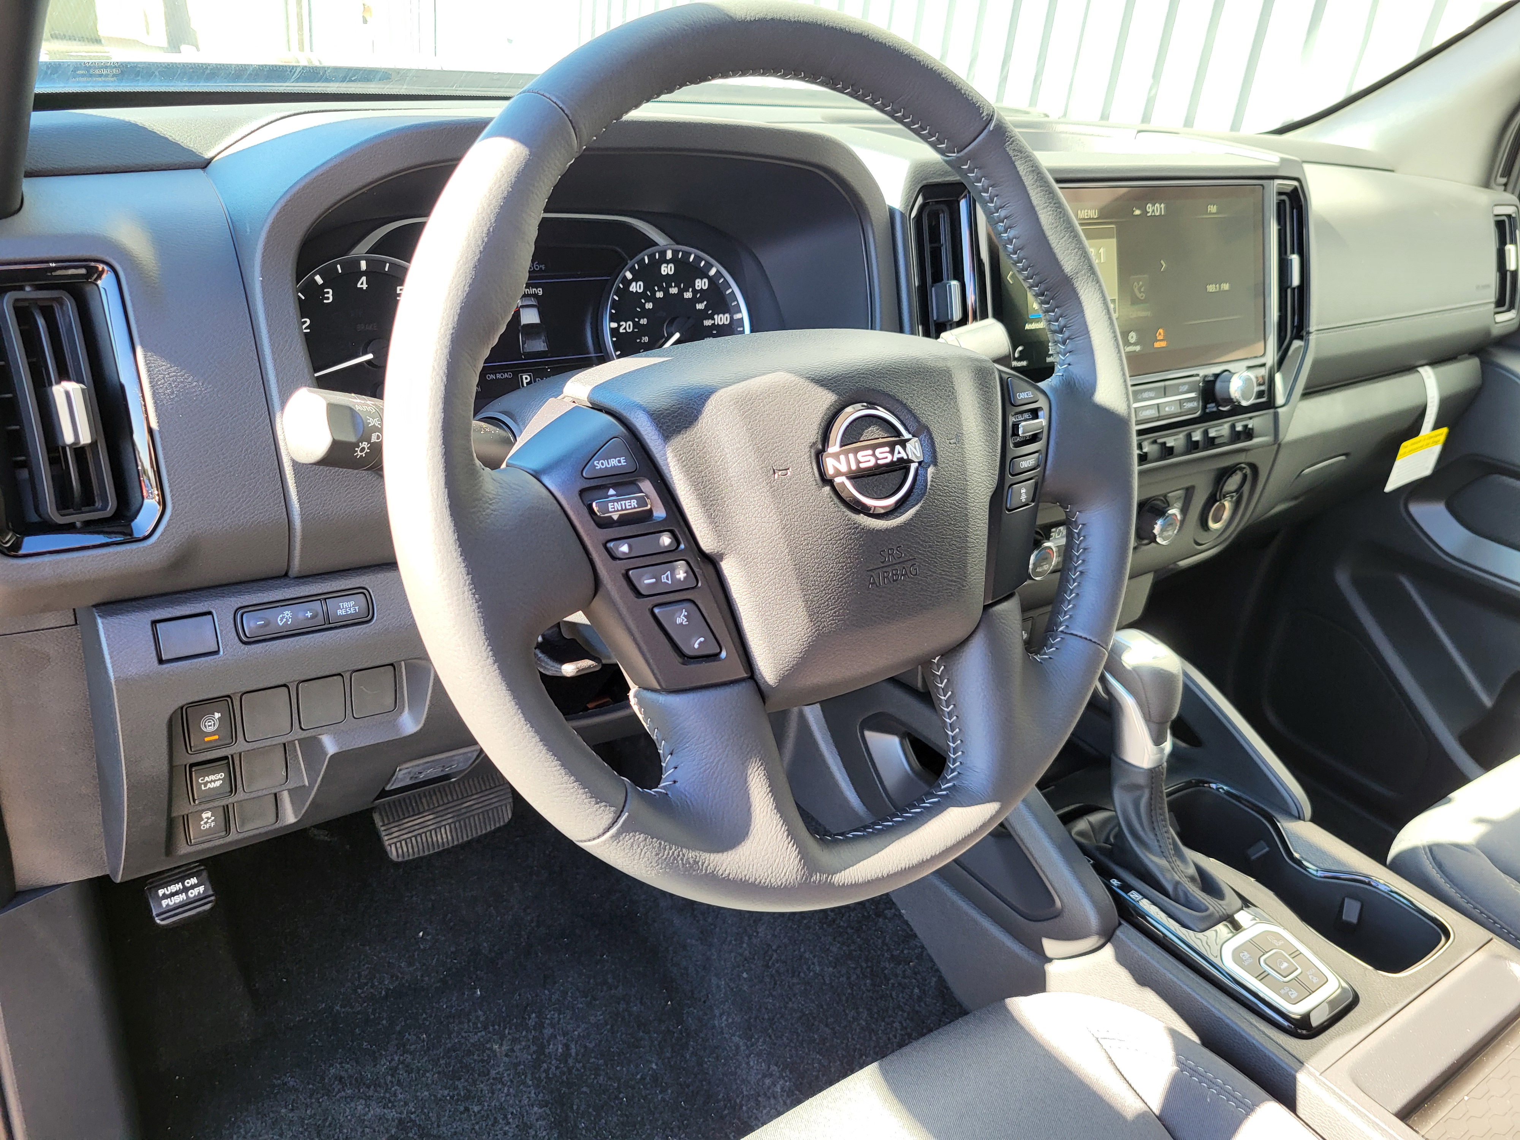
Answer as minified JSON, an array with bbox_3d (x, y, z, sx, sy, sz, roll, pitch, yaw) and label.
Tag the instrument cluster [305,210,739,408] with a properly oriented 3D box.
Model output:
[{"bbox_3d":[-0.149,-0.155,0.730,0.320,0.136,0.050,-13,13,-32],"label":"instrument cluster"}]

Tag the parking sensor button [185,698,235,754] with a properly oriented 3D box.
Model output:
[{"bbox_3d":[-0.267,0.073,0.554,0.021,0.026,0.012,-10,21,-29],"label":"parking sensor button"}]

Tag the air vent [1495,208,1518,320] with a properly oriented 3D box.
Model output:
[{"bbox_3d":[0.751,-0.313,1.181,0.060,0.116,0.035,-13,12,-32],"label":"air vent"}]

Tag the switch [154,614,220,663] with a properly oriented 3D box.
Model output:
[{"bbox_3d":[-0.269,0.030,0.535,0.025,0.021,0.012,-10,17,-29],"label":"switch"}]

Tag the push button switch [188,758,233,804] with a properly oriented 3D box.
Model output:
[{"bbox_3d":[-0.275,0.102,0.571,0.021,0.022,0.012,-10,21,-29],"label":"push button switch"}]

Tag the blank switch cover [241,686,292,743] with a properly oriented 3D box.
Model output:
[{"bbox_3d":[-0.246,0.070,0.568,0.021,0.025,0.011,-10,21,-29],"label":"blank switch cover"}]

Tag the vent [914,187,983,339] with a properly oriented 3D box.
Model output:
[{"bbox_3d":[0.104,-0.155,0.699,0.052,0.150,0.035,-13,13,-32],"label":"vent"}]

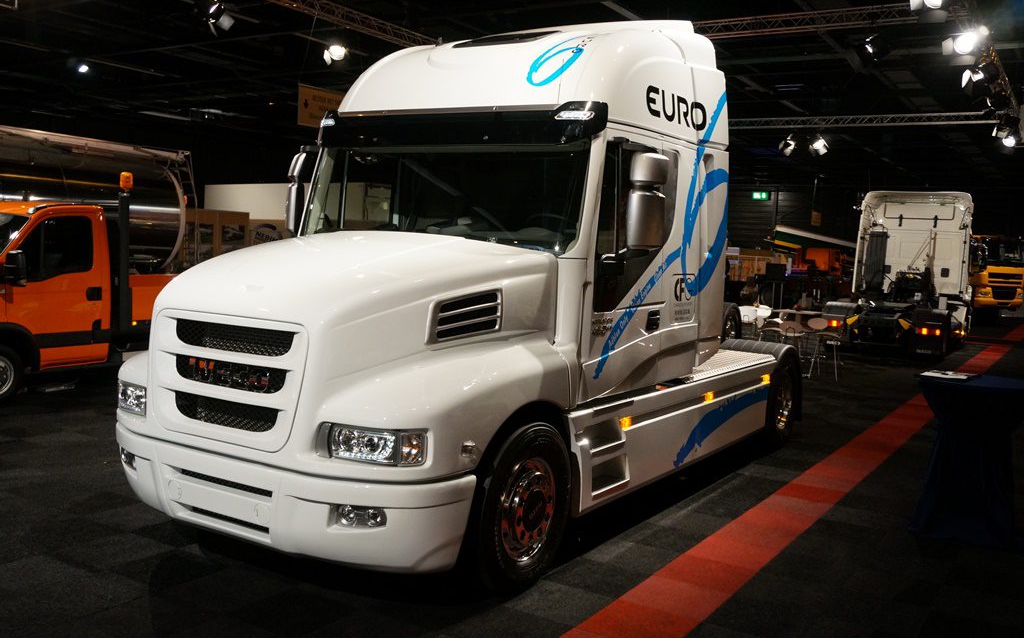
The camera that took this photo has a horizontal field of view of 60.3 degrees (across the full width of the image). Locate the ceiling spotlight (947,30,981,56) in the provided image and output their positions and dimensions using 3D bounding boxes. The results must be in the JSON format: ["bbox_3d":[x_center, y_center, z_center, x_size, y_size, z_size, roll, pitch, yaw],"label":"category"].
[{"bbox_3d":[7.062,-4.300,13.745,0.380,0.380,0.400,-27,22,-36],"label":"ceiling spotlight"}]

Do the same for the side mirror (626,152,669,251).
[{"bbox_3d":[0.850,-0.737,5.524,0.240,0.640,0.170,4,4,21],"label":"side mirror"}]

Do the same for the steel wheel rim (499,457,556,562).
[{"bbox_3d":[0.041,1.086,5.090,0.200,0.600,0.600,5,5,32],"label":"steel wheel rim"}]

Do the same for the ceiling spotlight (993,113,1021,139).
[{"bbox_3d":[11.230,-4.326,20.000,0.500,0.450,0.450,-35,-9,19],"label":"ceiling spotlight"}]

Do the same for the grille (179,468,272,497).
[{"bbox_3d":[-1.543,0.870,4.714,0.780,0.045,0.050,5,5,32],"label":"grille"}]

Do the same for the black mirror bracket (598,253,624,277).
[{"bbox_3d":[0.655,-0.352,5.800,0.140,0.155,0.130,4,4,33],"label":"black mirror bracket"}]

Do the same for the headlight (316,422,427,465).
[{"bbox_3d":[-0.677,0.605,4.319,0.560,0.180,0.170,4,4,20],"label":"headlight"}]

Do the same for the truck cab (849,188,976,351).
[{"bbox_3d":[9.739,-1.031,21.725,2.550,4.000,6.100,5,5,31],"label":"truck cab"}]

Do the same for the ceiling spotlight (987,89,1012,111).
[{"bbox_3d":[9.934,-4.443,17.910,0.420,0.380,0.370,-21,0,9],"label":"ceiling spotlight"}]

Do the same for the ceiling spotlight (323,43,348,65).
[{"bbox_3d":[-3.257,-4.895,16.300,0.450,0.420,0.450,4,26,17],"label":"ceiling spotlight"}]

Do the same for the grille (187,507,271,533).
[{"bbox_3d":[-1.567,1.108,4.868,0.630,0.045,0.060,5,4,33],"label":"grille"}]

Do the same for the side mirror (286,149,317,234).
[{"bbox_3d":[-1.721,-1.024,7.132,0.160,0.670,0.240,-1,5,-42],"label":"side mirror"}]

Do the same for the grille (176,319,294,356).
[{"bbox_3d":[-1.475,0.103,4.704,0.900,0.145,0.100,5,5,32],"label":"grille"}]

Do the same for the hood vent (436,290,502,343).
[{"bbox_3d":[-0.262,-0.020,5.037,0.450,0.230,0.060,-8,5,-42],"label":"hood vent"}]

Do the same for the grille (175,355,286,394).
[{"bbox_3d":[-1.550,0.305,4.839,0.870,0.145,0.080,5,4,33],"label":"grille"}]

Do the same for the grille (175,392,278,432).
[{"bbox_3d":[-1.577,0.511,4.864,0.820,0.145,0.080,5,4,33],"label":"grille"}]

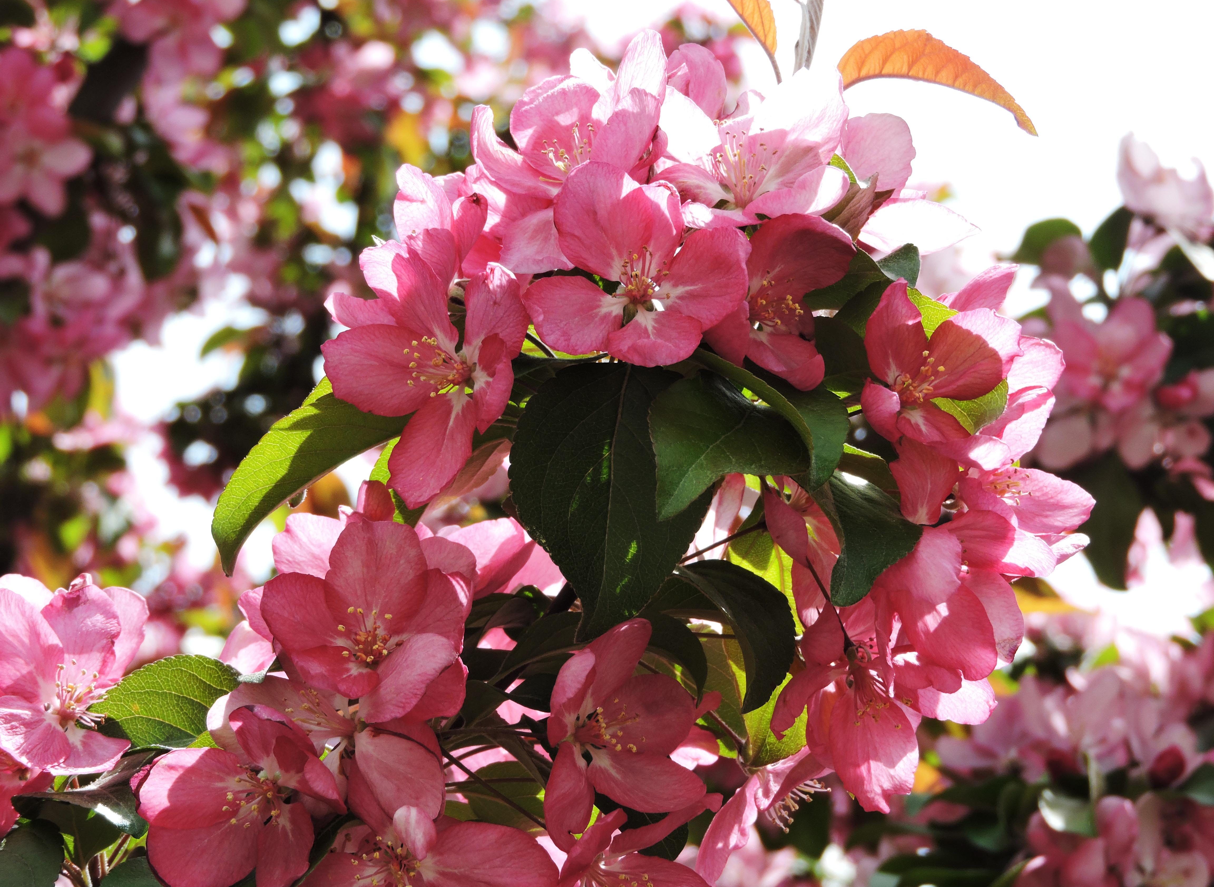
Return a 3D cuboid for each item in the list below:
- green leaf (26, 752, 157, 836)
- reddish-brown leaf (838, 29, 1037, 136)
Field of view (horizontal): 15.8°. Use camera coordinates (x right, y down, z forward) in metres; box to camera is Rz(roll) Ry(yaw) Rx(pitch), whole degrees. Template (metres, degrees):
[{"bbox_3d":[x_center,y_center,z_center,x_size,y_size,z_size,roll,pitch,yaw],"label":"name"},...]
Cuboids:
[{"bbox_3d":[-0.102,0.069,0.865,0.026,0.017,0.016,1,-18,-6],"label":"green leaf"},{"bbox_3d":[0.071,-0.077,0.950,0.043,0.019,0.016,14,-6,-7],"label":"reddish-brown leaf"}]

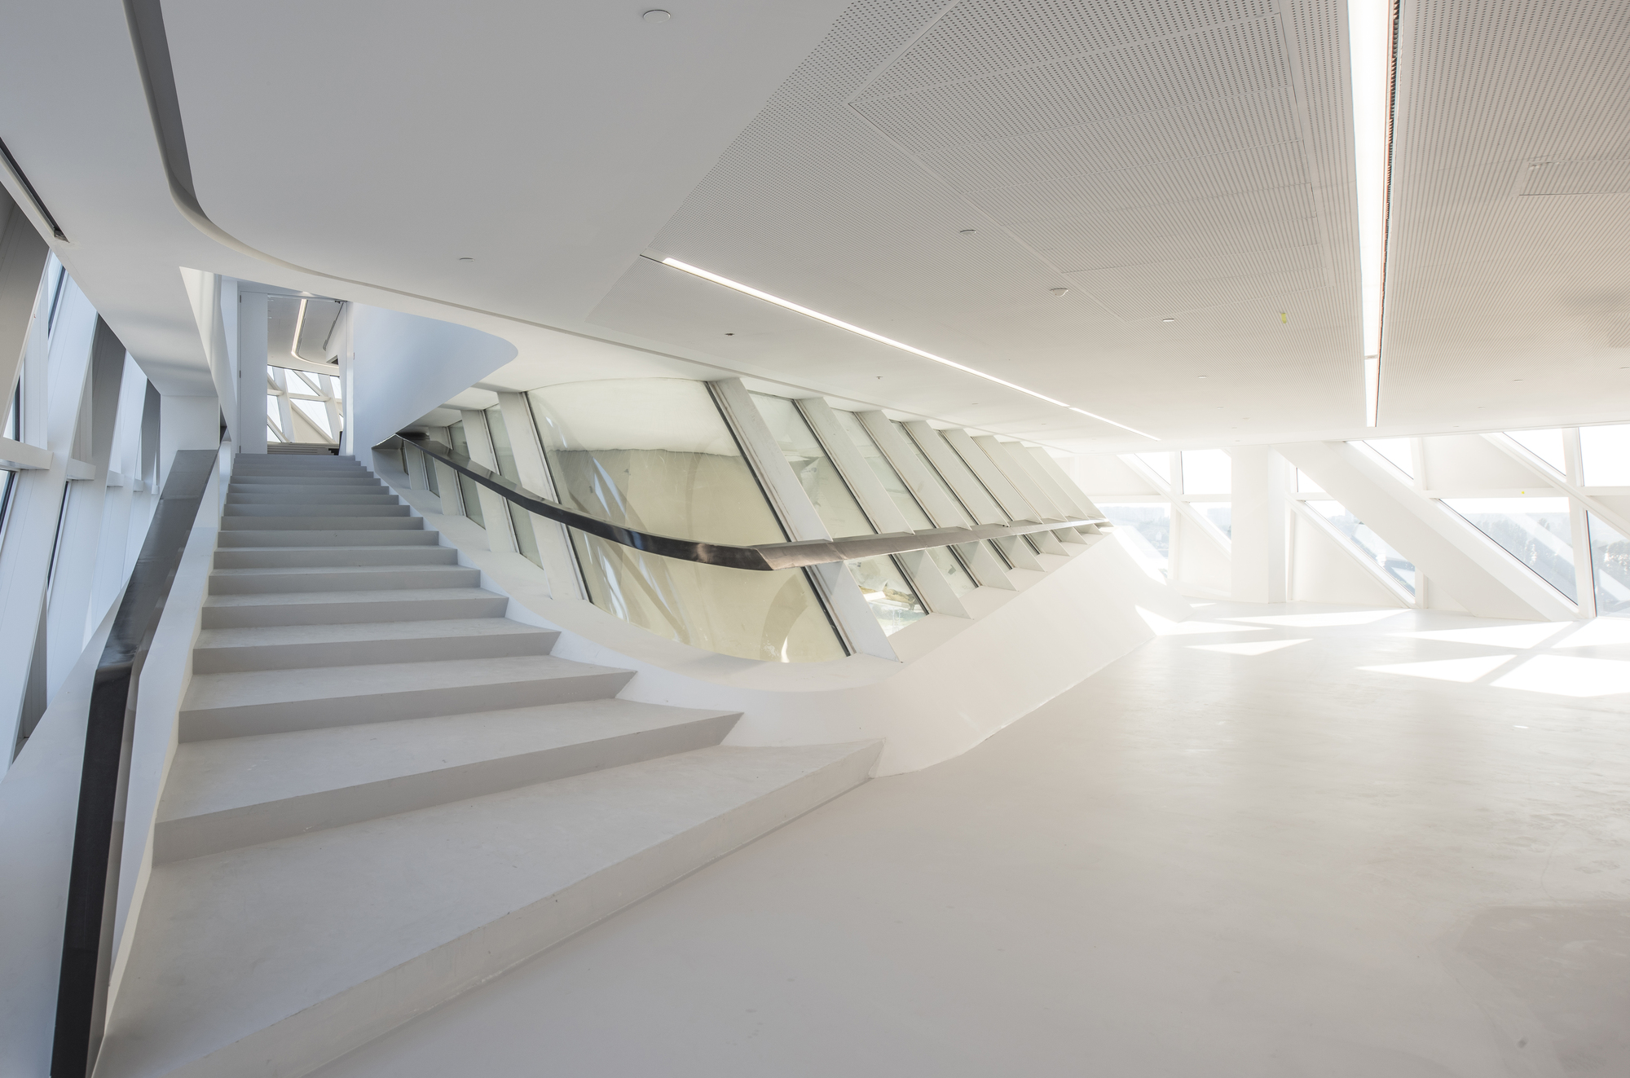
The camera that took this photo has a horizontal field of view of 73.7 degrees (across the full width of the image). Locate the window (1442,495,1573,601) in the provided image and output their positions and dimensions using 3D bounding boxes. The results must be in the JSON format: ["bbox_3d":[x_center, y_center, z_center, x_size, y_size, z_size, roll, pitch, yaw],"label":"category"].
[{"bbox_3d":[10.550,0.165,16.600,0.100,1.600,1.900,13,-8,-39],"label":"window"}]

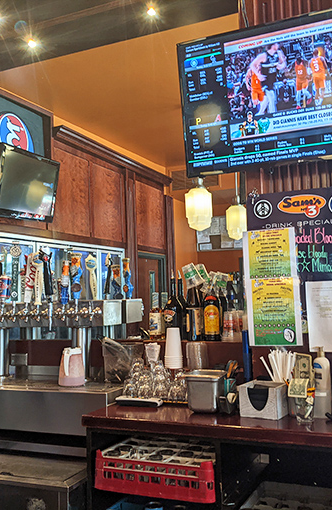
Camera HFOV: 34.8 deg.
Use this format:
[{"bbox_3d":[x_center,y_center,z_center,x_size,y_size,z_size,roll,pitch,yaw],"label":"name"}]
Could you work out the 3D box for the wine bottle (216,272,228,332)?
[{"bbox_3d":[0.285,0.262,2.730,0.085,0.343,0.085,-4,-5,24],"label":"wine bottle"}]

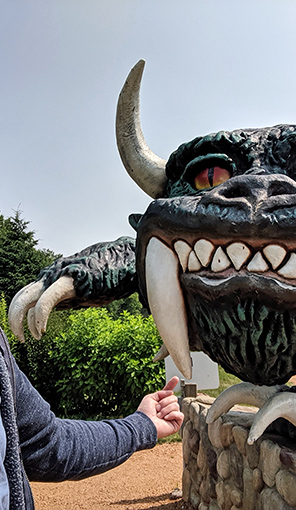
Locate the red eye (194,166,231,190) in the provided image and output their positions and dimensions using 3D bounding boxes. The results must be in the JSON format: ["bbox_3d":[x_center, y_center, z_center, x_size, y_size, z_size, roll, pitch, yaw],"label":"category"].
[{"bbox_3d":[0.341,-0.405,2.600,0.200,0.125,0.100,-1,-4,16],"label":"red eye"}]

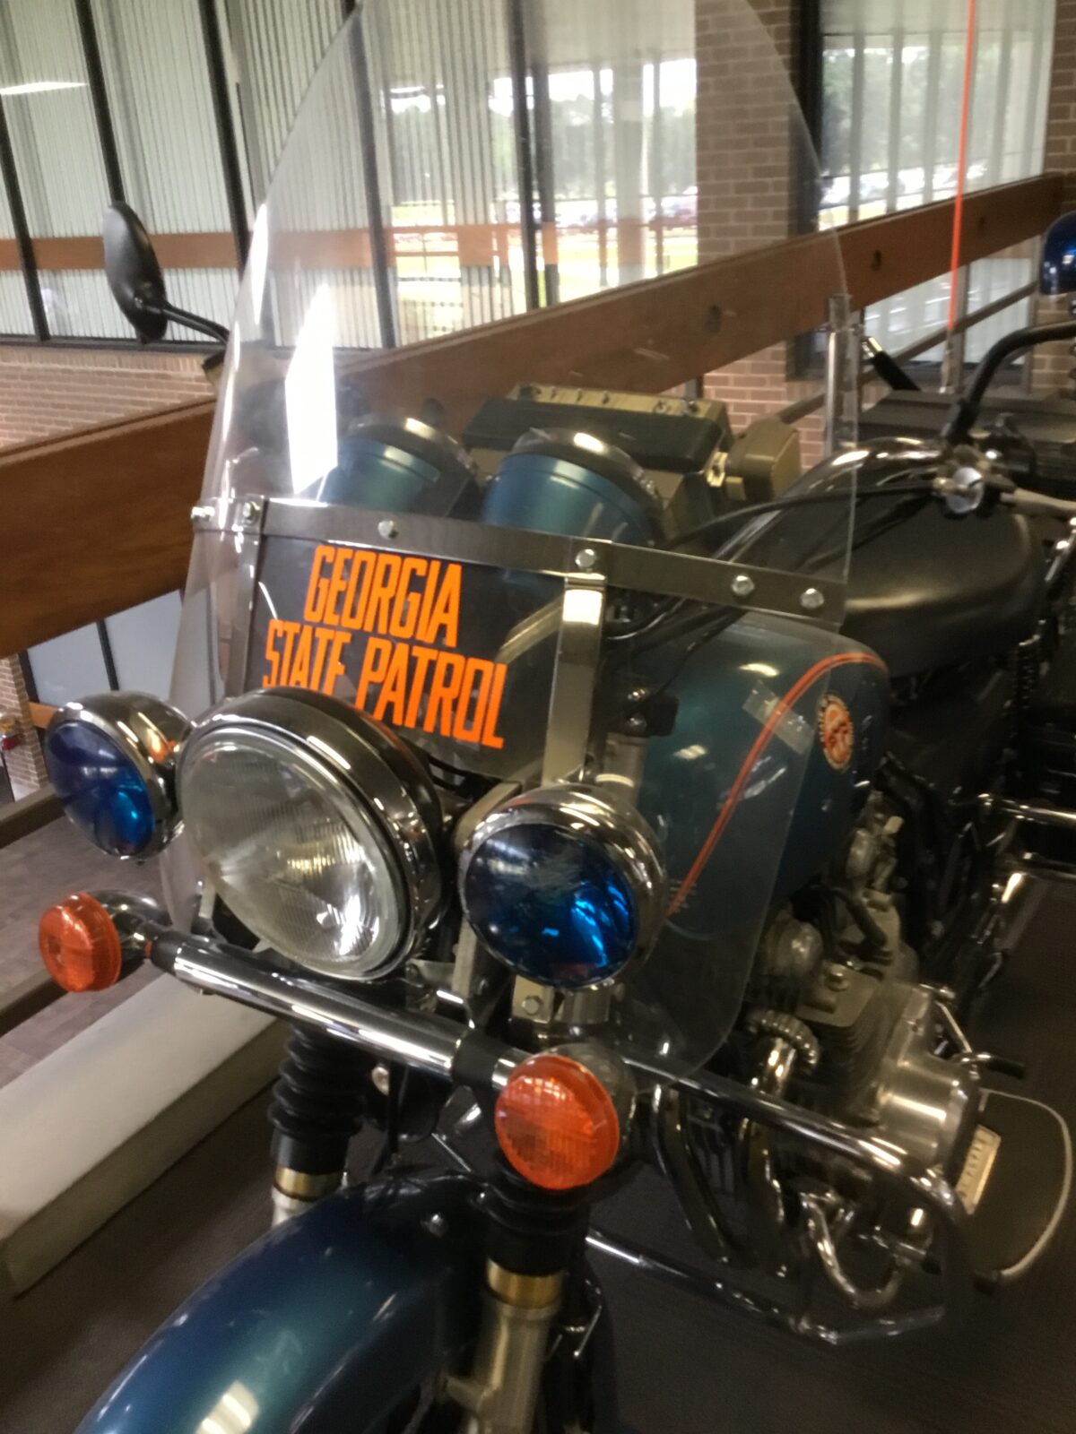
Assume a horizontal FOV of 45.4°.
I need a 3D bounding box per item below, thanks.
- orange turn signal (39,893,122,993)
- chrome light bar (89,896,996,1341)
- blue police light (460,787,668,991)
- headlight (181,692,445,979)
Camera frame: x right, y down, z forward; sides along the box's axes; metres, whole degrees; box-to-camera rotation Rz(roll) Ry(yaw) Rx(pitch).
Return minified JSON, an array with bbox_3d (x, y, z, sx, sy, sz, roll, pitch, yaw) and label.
[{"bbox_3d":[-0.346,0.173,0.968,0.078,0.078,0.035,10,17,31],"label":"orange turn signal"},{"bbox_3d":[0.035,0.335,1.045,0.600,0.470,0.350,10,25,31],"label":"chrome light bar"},{"bbox_3d":[0.022,0.093,0.770,0.124,0.124,0.098,8,26,28],"label":"blue police light"},{"bbox_3d":[-0.133,0.067,0.866,0.204,0.204,0.130,10,30,31],"label":"headlight"}]

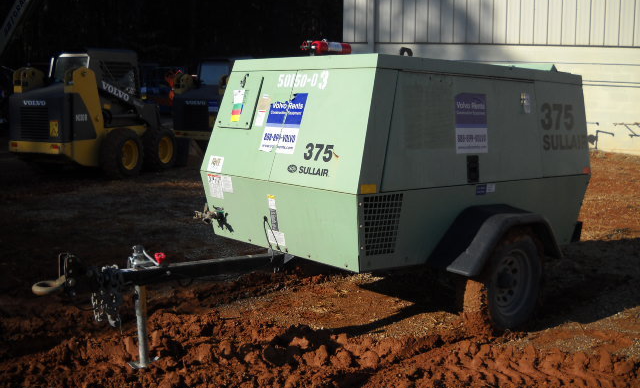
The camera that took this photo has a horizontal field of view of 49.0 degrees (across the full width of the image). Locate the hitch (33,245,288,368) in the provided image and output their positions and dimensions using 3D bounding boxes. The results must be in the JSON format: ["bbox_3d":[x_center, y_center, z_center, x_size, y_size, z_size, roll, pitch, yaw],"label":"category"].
[{"bbox_3d":[-0.861,0.639,4.213,1.695,0.725,0.280,-5,9,-42],"label":"hitch"}]

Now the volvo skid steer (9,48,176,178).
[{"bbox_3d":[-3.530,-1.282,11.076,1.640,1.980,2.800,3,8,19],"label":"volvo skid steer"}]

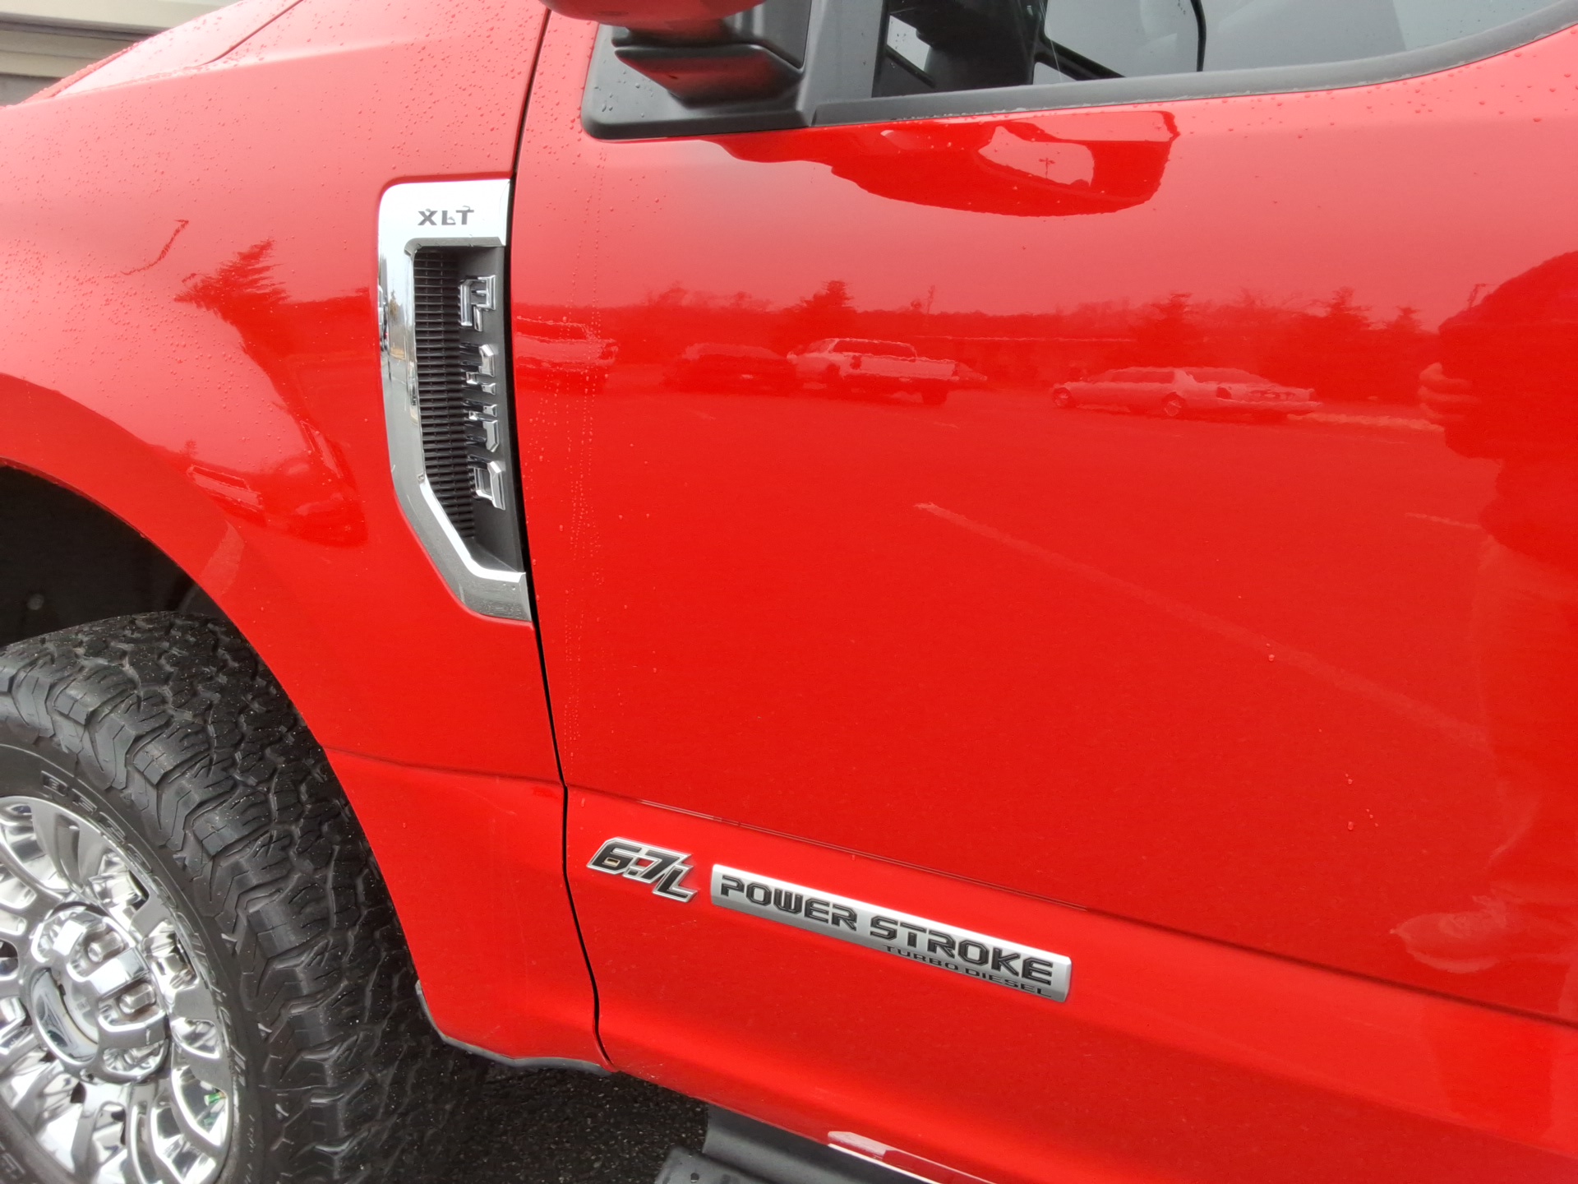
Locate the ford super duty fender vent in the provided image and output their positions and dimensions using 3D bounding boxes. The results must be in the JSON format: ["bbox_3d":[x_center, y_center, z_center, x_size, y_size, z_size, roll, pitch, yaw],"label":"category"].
[{"bbox_3d":[-0.254,-0.147,0.990,0.135,0.327,0.035,8,15,27],"label":"ford super duty fender vent"}]

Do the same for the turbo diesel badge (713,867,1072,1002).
[{"bbox_3d":[0.062,0.228,0.867,0.265,0.032,0.010,8,15,27],"label":"turbo diesel badge"}]

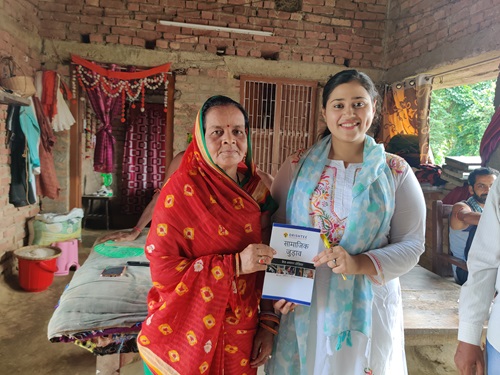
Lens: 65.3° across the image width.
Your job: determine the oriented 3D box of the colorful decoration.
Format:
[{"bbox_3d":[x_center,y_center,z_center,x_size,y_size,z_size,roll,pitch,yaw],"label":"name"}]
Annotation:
[{"bbox_3d":[-1.304,-0.980,3.990,0.980,0.622,0.070,2,6,-11],"label":"colorful decoration"}]

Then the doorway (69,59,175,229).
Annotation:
[{"bbox_3d":[-1.342,-0.335,4.124,1.039,1.887,0.160,2,6,-11],"label":"doorway"}]

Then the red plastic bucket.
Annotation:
[{"bbox_3d":[-1.620,0.620,2.965,0.335,0.290,0.335,2,6,-11],"label":"red plastic bucket"}]

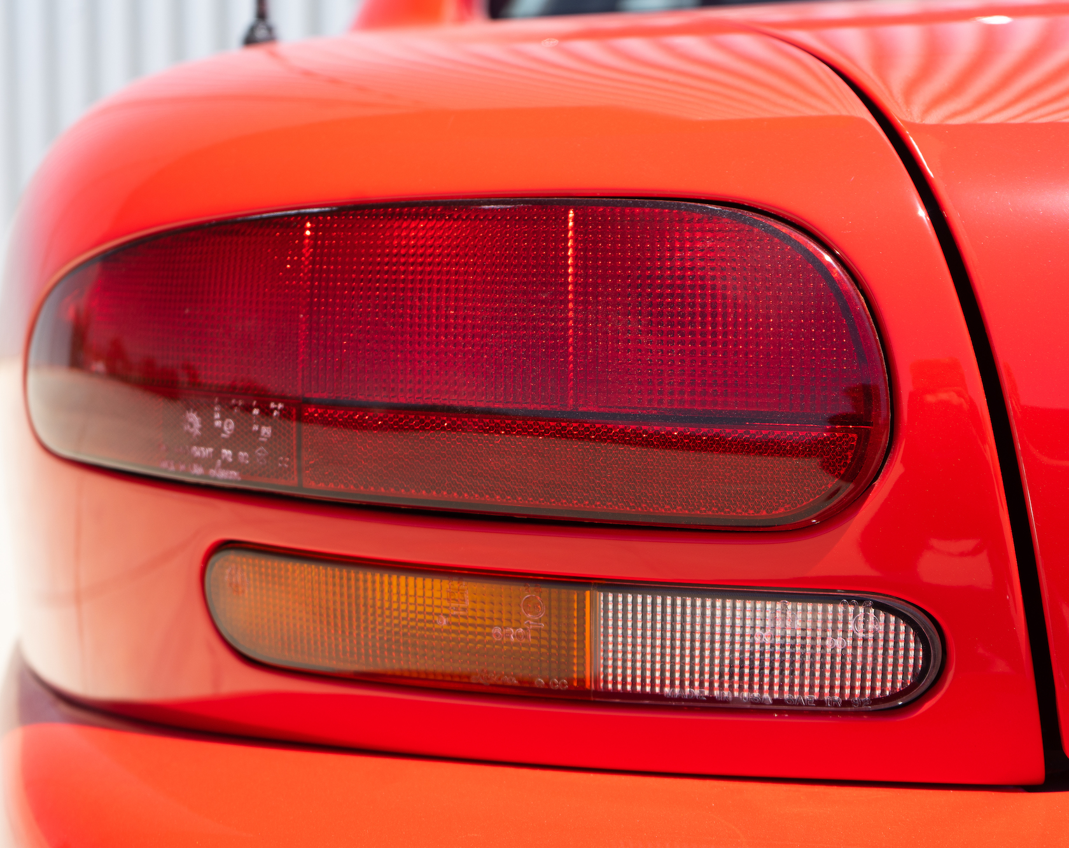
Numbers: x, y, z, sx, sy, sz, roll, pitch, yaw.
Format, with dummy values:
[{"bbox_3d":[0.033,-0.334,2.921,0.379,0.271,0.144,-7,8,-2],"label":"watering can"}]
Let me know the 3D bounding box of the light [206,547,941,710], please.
[{"bbox_3d":[0.002,0.085,0.710,0.325,0.051,0.050,2,7,19],"label":"light"}]

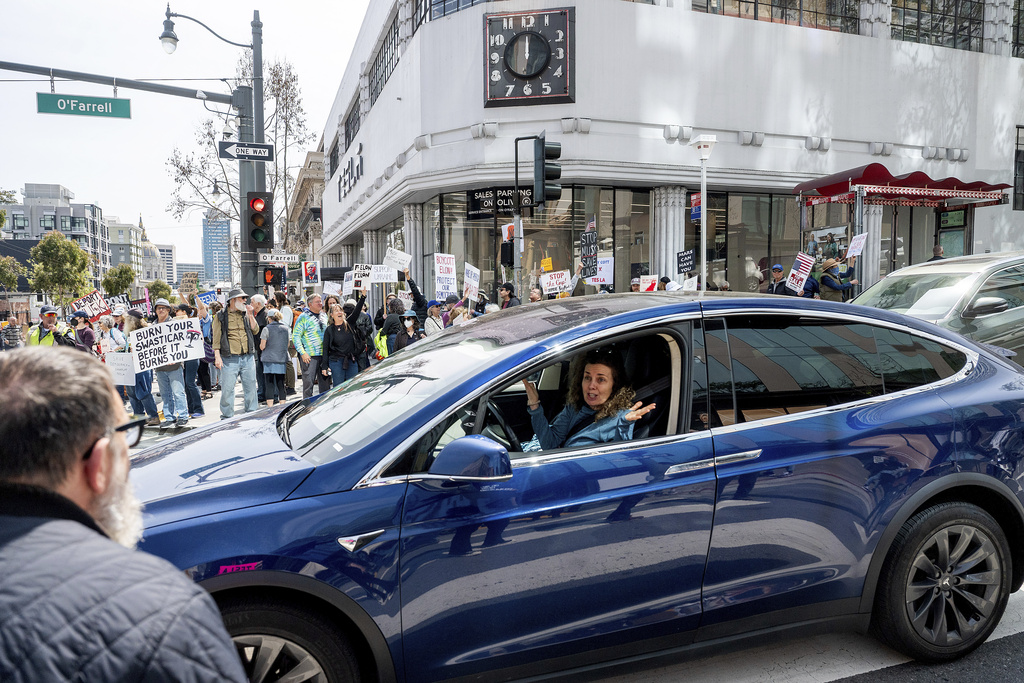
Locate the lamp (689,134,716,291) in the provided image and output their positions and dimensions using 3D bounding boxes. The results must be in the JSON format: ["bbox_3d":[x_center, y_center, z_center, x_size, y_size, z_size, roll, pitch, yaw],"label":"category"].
[{"bbox_3d":[3.621,-1.692,14.026,0.380,4.360,0.380,-1,3,-18],"label":"lamp"}]

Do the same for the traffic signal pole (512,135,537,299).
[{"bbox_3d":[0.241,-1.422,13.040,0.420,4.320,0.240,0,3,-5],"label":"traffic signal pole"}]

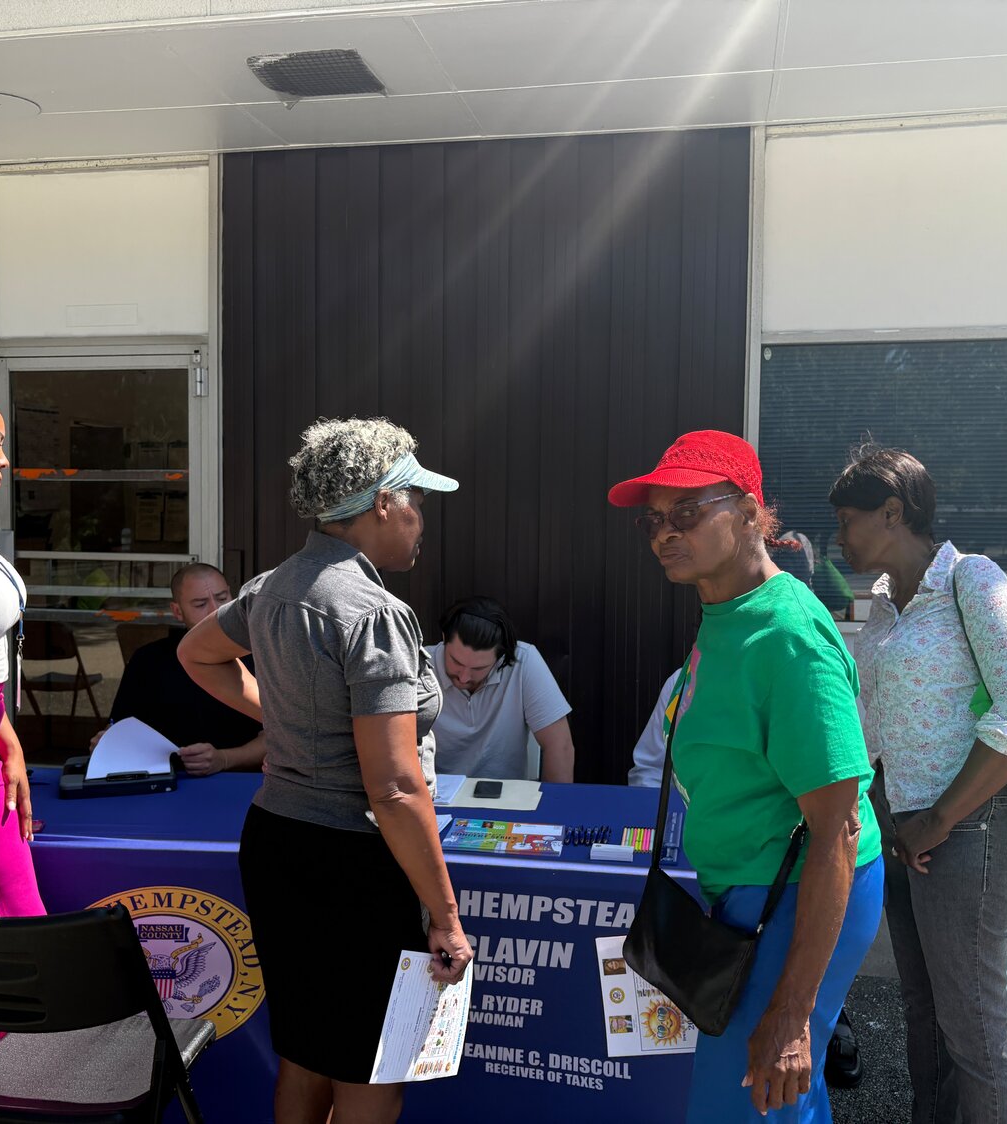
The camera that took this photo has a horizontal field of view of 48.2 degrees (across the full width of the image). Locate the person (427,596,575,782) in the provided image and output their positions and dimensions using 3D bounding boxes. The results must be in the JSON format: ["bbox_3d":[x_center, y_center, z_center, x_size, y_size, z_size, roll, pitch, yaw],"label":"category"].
[{"bbox_3d":[-0.080,0.721,3.415,0.560,1.275,0.800,1,3,6],"label":"person"}]

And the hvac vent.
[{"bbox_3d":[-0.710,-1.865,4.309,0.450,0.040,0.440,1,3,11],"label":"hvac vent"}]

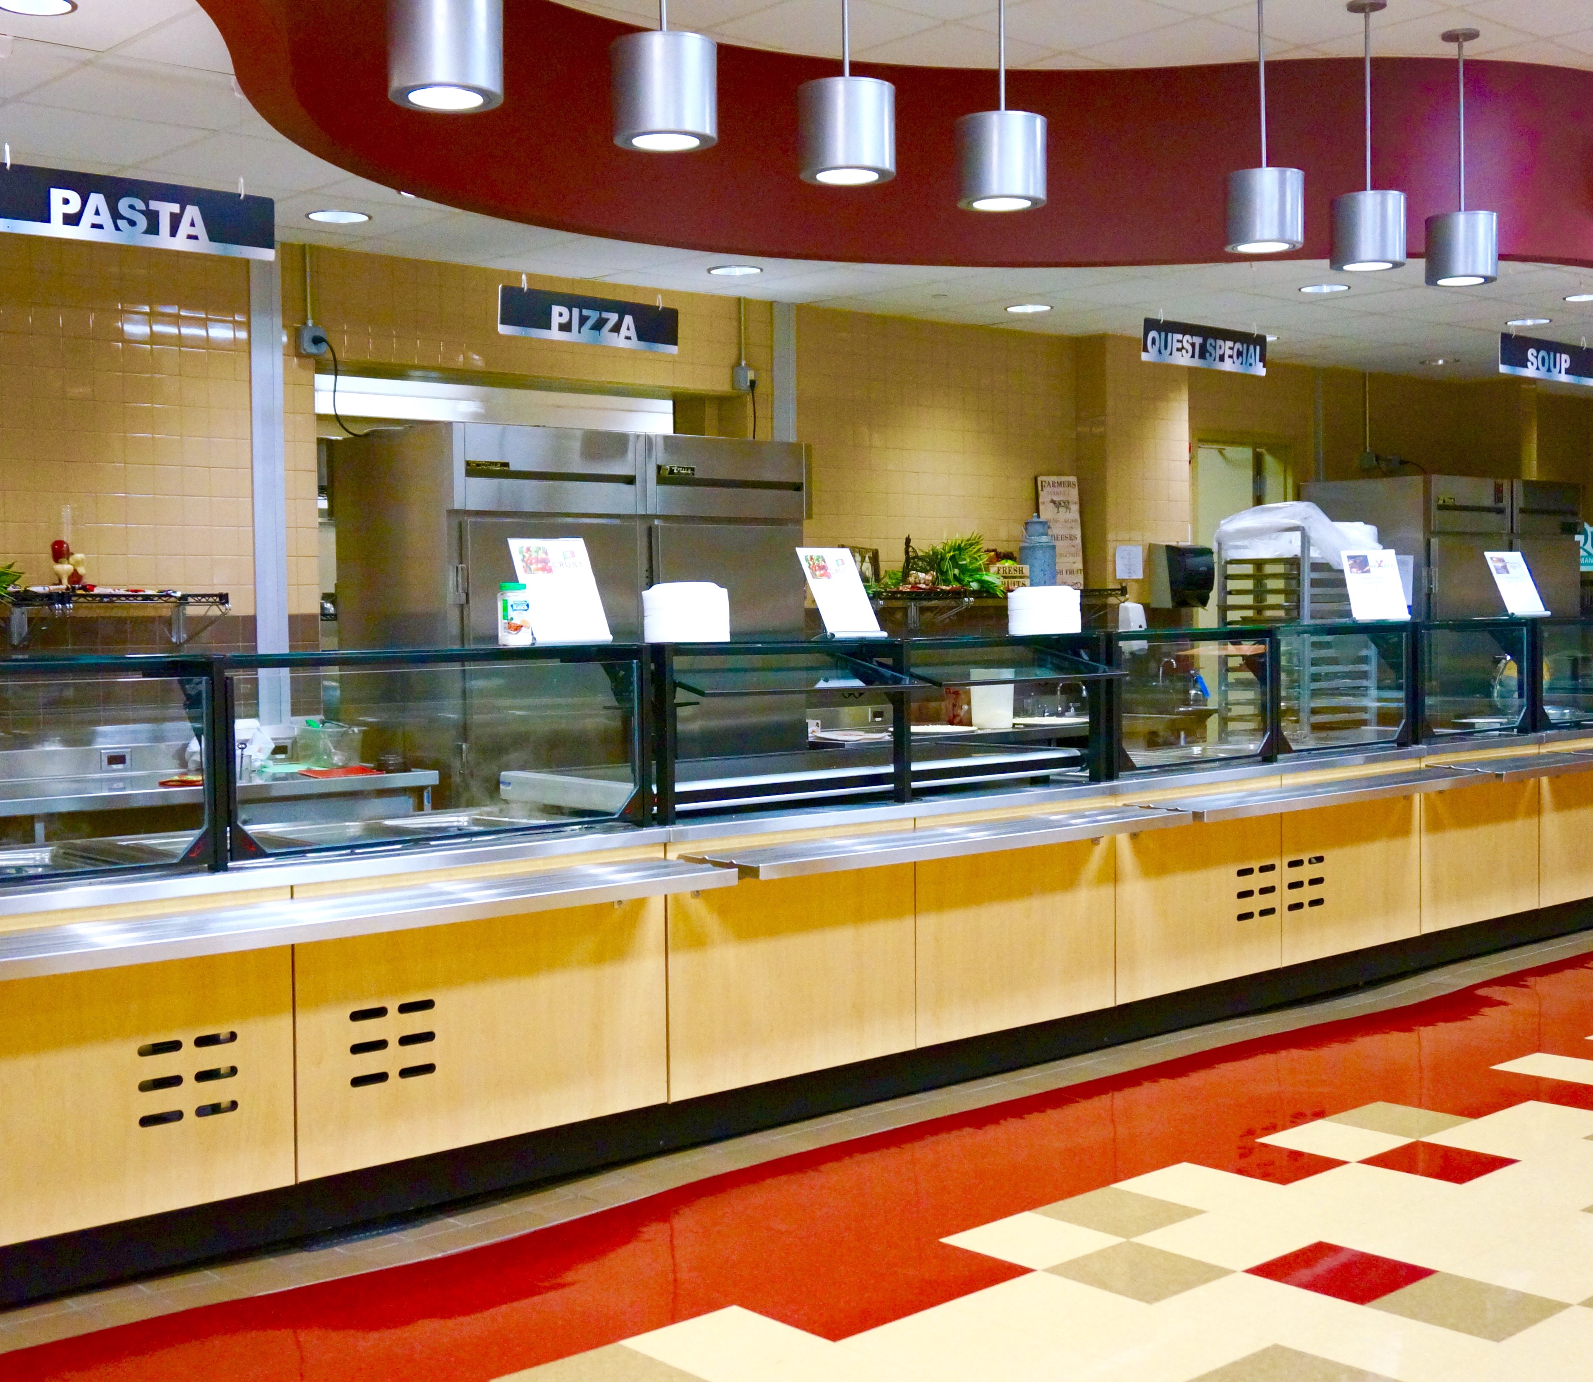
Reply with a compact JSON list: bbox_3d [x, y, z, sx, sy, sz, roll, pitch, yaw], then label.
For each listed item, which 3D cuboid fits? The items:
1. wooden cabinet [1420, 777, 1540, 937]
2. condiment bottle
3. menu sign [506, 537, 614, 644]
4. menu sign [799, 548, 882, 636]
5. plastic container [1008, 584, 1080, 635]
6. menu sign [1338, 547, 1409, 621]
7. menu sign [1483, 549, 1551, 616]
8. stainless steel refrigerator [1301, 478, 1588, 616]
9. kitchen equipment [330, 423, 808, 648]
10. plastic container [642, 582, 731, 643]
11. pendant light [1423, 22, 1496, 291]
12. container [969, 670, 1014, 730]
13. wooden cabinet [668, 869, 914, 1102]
[{"bbox_3d":[2.513,0.567,8.416,0.907,0.673,0.580,-3,3,-42],"label":"wooden cabinet"},{"bbox_3d":[-0.694,-0.191,5.118,0.090,0.158,0.090,-2,2,-16],"label":"condiment bottle"},{"bbox_3d":[-0.598,-0.255,5.303,0.235,0.277,0.146,-3,3,-38],"label":"menu sign"},{"bbox_3d":[0.138,-0.281,6.094,0.220,0.260,0.140,-3,3,-42],"label":"menu sign"},{"bbox_3d":[0.798,-0.262,6.675,0.235,0.160,0.235,-1,2,7],"label":"plastic container"},{"bbox_3d":[2.212,-0.388,7.931,0.220,0.260,0.130,-1,2,-9],"label":"menu sign"},{"bbox_3d":[2.970,-0.440,8.554,0.228,0.266,0.149,-2,3,-33],"label":"menu sign"},{"bbox_3d":[3.734,-0.143,11.980,1.672,2.100,0.830,-3,3,-42],"label":"stainless steel refrigerator"},{"bbox_3d":[-0.874,0.046,8.516,1.750,2.130,0.860,-3,3,-42],"label":"kitchen equipment"},{"bbox_3d":[-0.301,-0.211,5.678,0.235,0.160,0.235,-1,2,-3],"label":"plastic container"},{"bbox_3d":[2.392,-1.918,7.476,0.257,0.880,0.257,-3,3,-42],"label":"pendant light"},{"bbox_3d":[0.873,0.031,9.283,0.193,0.261,0.183,-1,2,5],"label":"container"},{"bbox_3d":[-0.192,0.709,5.952,0.918,0.673,0.580,-3,3,-42],"label":"wooden cabinet"}]

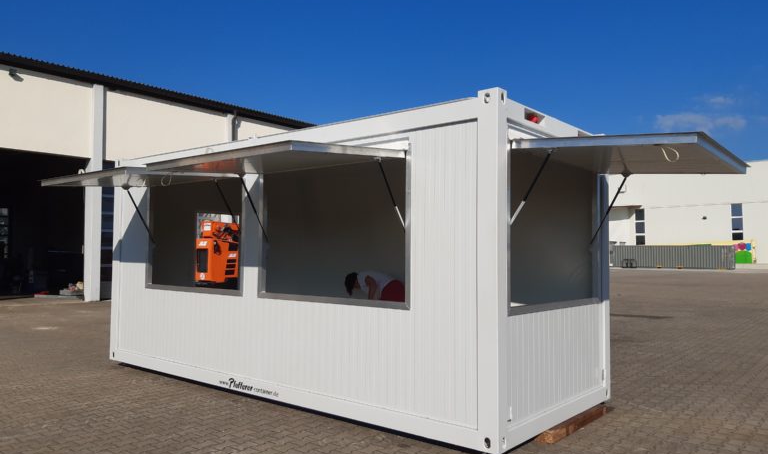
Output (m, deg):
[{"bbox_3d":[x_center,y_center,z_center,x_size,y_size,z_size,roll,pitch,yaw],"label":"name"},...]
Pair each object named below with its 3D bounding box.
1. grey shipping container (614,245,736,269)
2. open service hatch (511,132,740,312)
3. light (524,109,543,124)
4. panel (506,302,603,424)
[{"bbox_3d":[32.450,3.403,65.174,12.192,2.591,2.438,-2,-4,34],"label":"grey shipping container"},{"bbox_3d":[2.104,0.045,4.814,1.380,1.390,2.120,-2,-4,40],"label":"open service hatch"},{"bbox_3d":[1.264,-0.932,4.877,0.090,0.100,0.220,-2,-4,40],"label":"light"},{"bbox_3d":[1.571,1.159,5.162,0.060,0.860,2.060,-2,-4,40],"label":"panel"}]

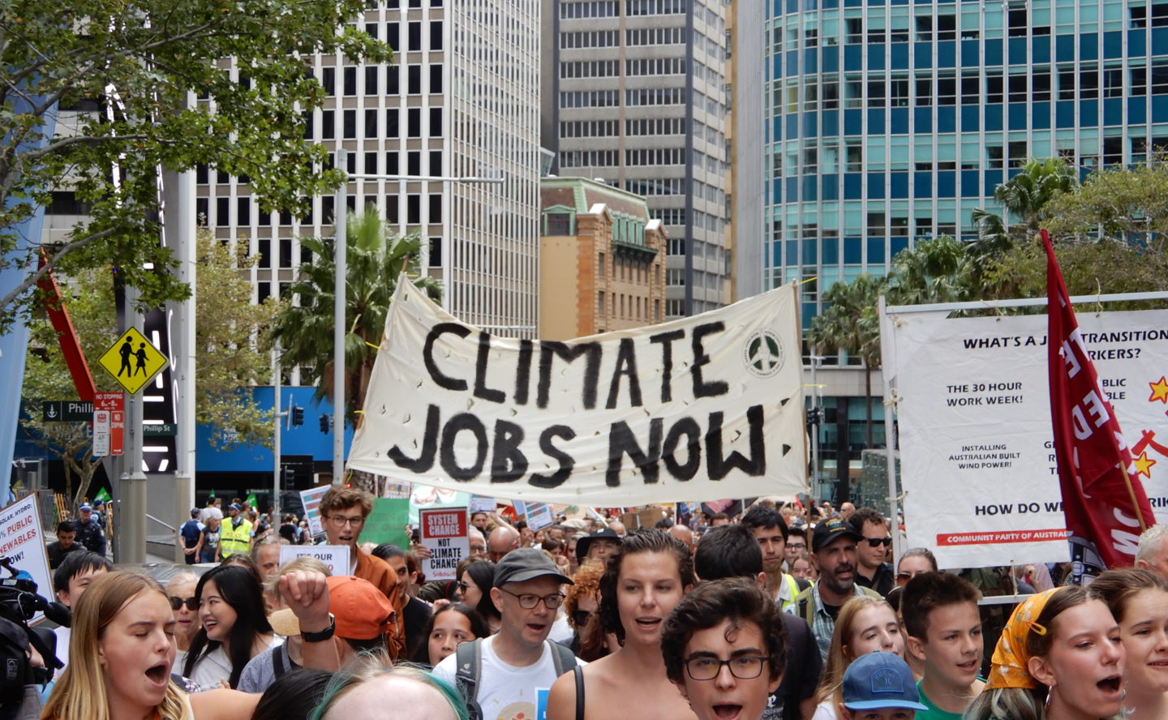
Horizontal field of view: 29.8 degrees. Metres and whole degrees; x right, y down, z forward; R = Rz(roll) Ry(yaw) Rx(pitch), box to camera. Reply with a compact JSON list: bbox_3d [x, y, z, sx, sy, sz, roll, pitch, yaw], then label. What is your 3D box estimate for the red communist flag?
[{"bbox_3d":[2.027,0.197,8.850,0.370,1.460,0.250,-12,0,6],"label":"red communist flag"}]

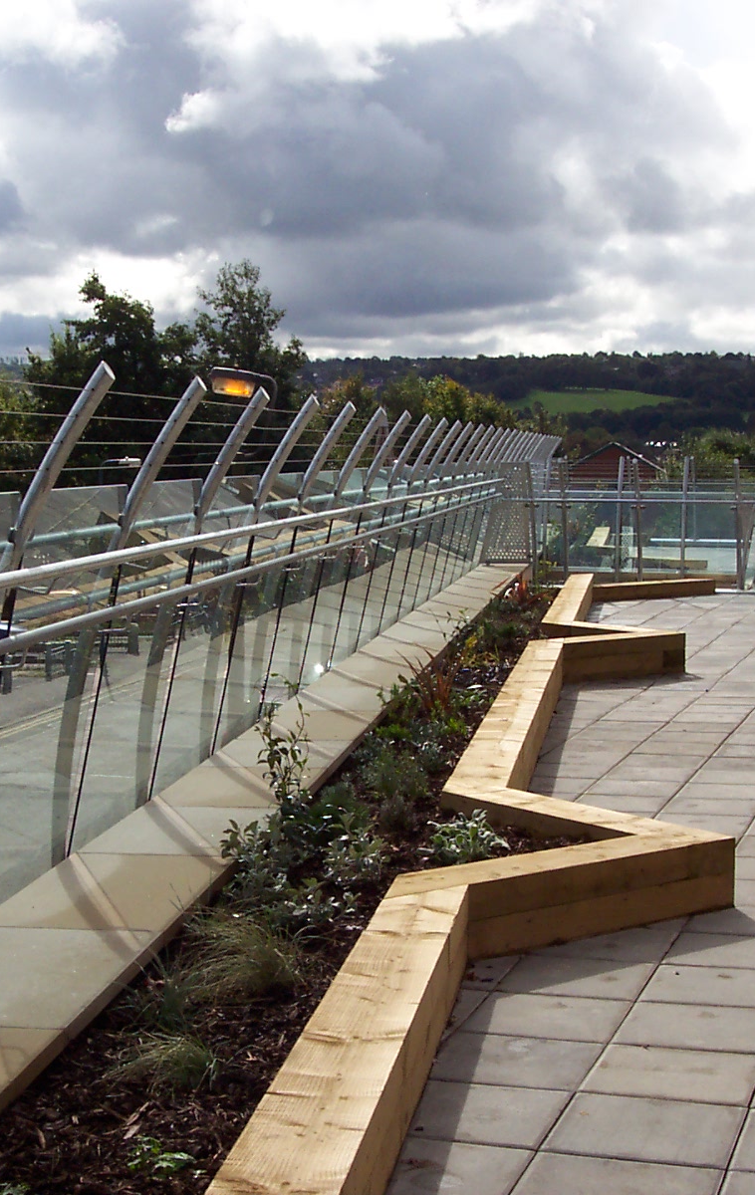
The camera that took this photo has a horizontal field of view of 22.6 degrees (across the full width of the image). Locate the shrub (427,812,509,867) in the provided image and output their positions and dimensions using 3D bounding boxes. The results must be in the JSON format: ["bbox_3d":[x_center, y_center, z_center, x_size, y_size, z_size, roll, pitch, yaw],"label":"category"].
[{"bbox_3d":[0.347,0.902,7.070,0.300,0.190,0.290,-1,4,0],"label":"shrub"}]

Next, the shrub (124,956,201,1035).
[{"bbox_3d":[-0.572,1.055,5.030,0.210,0.200,0.210,-1,4,0],"label":"shrub"}]

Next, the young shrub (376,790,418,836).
[{"bbox_3d":[0.083,0.872,7.620,0.175,0.180,0.170,-1,4,0],"label":"young shrub"}]

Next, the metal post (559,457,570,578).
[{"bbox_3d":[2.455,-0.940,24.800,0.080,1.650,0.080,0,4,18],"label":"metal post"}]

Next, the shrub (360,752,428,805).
[{"bbox_3d":[0.075,0.797,8.300,0.300,0.240,0.290,-1,4,0],"label":"shrub"}]

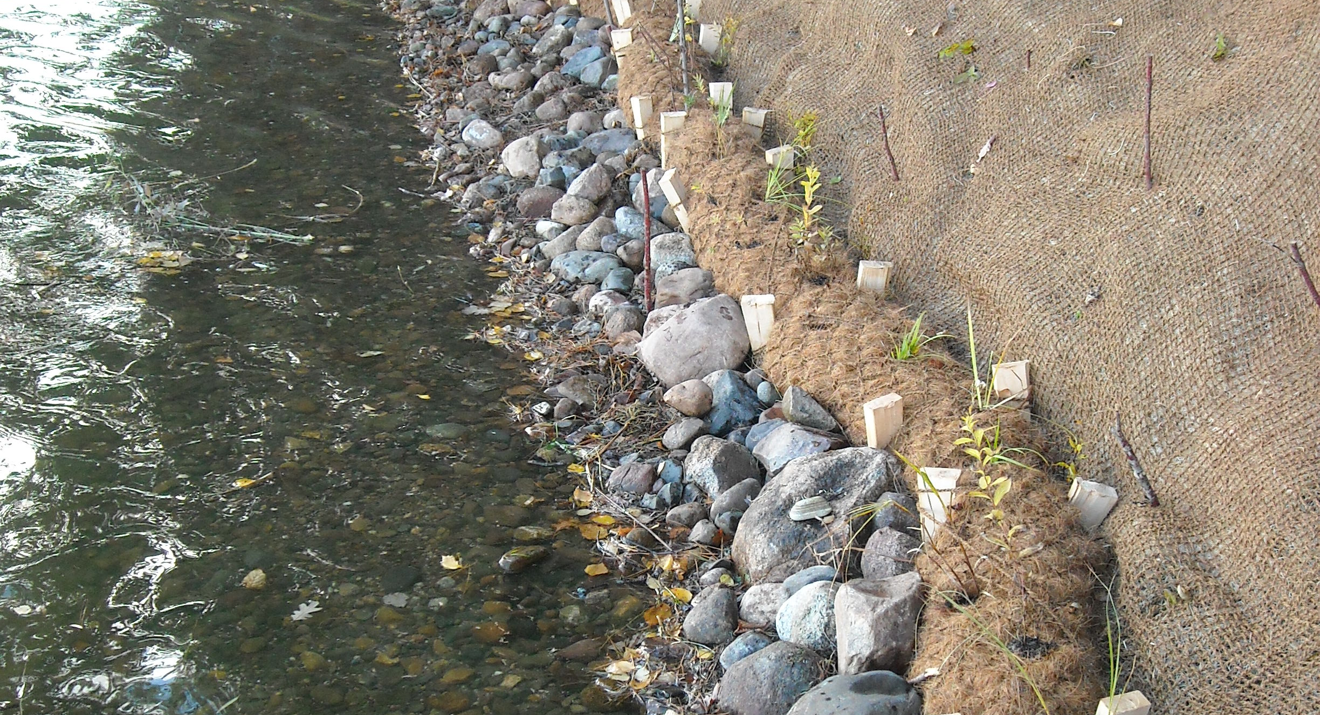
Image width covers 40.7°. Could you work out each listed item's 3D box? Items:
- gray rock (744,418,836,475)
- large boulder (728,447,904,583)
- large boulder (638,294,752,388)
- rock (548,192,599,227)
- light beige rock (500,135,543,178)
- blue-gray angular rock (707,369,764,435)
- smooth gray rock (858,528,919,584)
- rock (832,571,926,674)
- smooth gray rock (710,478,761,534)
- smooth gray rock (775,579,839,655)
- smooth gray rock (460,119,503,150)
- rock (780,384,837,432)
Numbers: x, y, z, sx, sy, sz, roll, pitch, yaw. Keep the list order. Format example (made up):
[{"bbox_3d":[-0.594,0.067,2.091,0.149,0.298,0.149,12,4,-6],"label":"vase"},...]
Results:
[{"bbox_3d":[0.317,0.218,4.423,0.215,0.110,0.165,-7,22,-19],"label":"gray rock"},{"bbox_3d":[0.358,0.354,4.003,0.310,0.270,0.440,18,27,39],"label":"large boulder"},{"bbox_3d":[0.095,-0.043,4.815,0.300,0.235,0.270,0,21,0],"label":"large boulder"},{"bbox_3d":[-0.300,-0.509,6.157,0.175,0.125,0.150,0,21,0],"label":"rock"},{"bbox_3d":[-0.583,-0.838,7.433,0.172,0.165,0.158,0,21,0],"label":"light beige rock"},{"bbox_3d":[0.192,0.120,4.711,0.160,0.160,0.200,-4,21,-9],"label":"blue-gray angular rock"},{"bbox_3d":[0.468,0.412,3.614,0.135,0.125,0.135,0,21,0],"label":"smooth gray rock"},{"bbox_3d":[0.427,0.528,3.485,0.175,0.180,0.205,4,21,9],"label":"rock"},{"bbox_3d":[0.185,0.349,4.268,0.100,0.112,0.150,20,28,41],"label":"smooth gray rock"},{"bbox_3d":[0.310,0.544,3.704,0.145,0.152,0.140,-4,21,-9],"label":"smooth gray rock"},{"bbox_3d":[-0.743,-0.926,7.400,0.175,0.125,0.150,0,21,0],"label":"smooth gray rock"},{"bbox_3d":[0.371,0.132,4.480,0.105,0.090,0.180,-16,26,-37],"label":"rock"}]

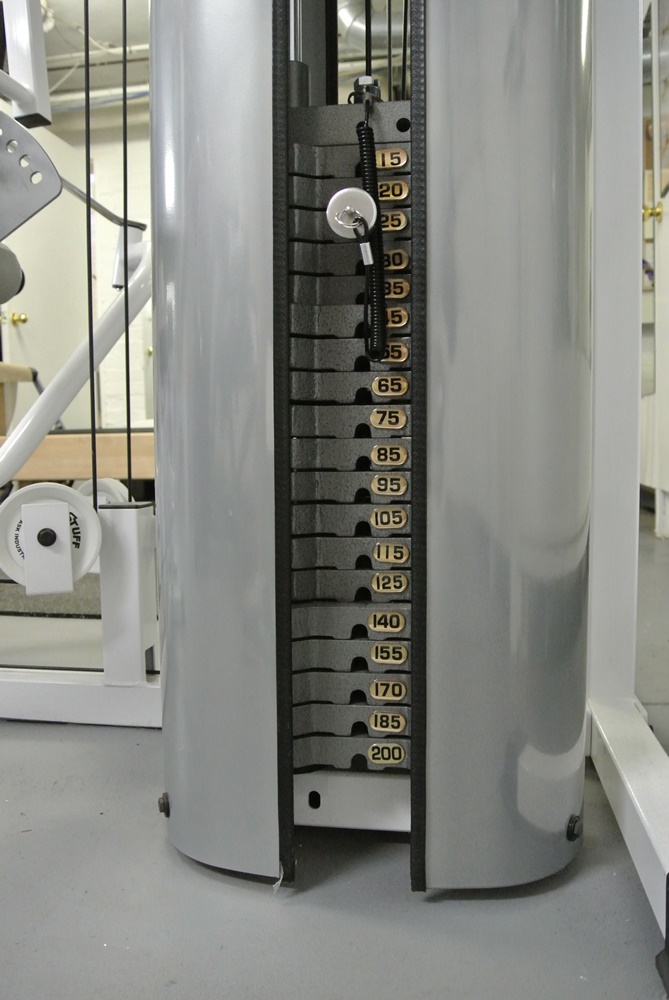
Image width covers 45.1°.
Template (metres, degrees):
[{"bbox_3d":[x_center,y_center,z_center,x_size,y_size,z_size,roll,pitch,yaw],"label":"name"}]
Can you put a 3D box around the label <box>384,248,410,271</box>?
[{"bbox_3d":[0.048,-0.203,0.683,0.032,0.017,0.003,0,2,5],"label":"label"}]

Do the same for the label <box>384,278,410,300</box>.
[{"bbox_3d":[0.049,-0.179,0.684,0.032,0.017,0.003,0,2,5],"label":"label"}]

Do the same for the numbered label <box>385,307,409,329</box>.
[{"bbox_3d":[0.045,-0.147,0.649,0.030,0.017,0.003,0,4,7],"label":"numbered label"}]

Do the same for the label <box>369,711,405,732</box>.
[{"bbox_3d":[0.047,0.193,0.700,0.032,0.017,0.003,0,2,5],"label":"label"}]

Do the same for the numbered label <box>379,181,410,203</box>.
[{"bbox_3d":[0.048,-0.261,0.680,0.032,0.017,0.003,0,2,5],"label":"numbered label"}]

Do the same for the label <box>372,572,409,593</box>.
[{"bbox_3d":[0.048,0.072,0.695,0.032,0.017,0.003,0,2,5],"label":"label"}]

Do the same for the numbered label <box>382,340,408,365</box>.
[{"bbox_3d":[0.045,-0.119,0.651,0.030,0.017,0.003,0,4,7],"label":"numbered label"}]

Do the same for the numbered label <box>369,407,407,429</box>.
[{"bbox_3d":[0.046,-0.069,0.689,0.032,0.017,0.003,0,2,5],"label":"numbered label"}]

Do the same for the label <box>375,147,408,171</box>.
[{"bbox_3d":[0.045,-0.279,0.660,0.030,0.017,0.003,0,4,7],"label":"label"}]

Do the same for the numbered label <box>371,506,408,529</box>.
[{"bbox_3d":[0.047,0.016,0.692,0.032,0.017,0.003,0,2,5],"label":"numbered label"}]

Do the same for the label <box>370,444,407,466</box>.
[{"bbox_3d":[0.047,-0.038,0.690,0.032,0.017,0.003,0,2,5],"label":"label"}]

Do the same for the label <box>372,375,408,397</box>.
[{"bbox_3d":[0.045,-0.092,0.652,0.030,0.017,0.003,0,4,7],"label":"label"}]

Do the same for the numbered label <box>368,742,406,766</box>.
[{"bbox_3d":[0.042,0.205,0.652,0.030,0.017,0.003,0,4,7],"label":"numbered label"}]

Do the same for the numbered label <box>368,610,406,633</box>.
[{"bbox_3d":[0.042,0.098,0.645,0.030,0.017,0.003,0,4,7],"label":"numbered label"}]

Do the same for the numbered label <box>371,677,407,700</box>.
[{"bbox_3d":[0.044,0.153,0.648,0.030,0.017,0.003,0,4,7],"label":"numbered label"}]

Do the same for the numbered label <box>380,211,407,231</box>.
[{"bbox_3d":[0.046,-0.229,0.663,0.030,0.017,0.003,0,4,7],"label":"numbered label"}]

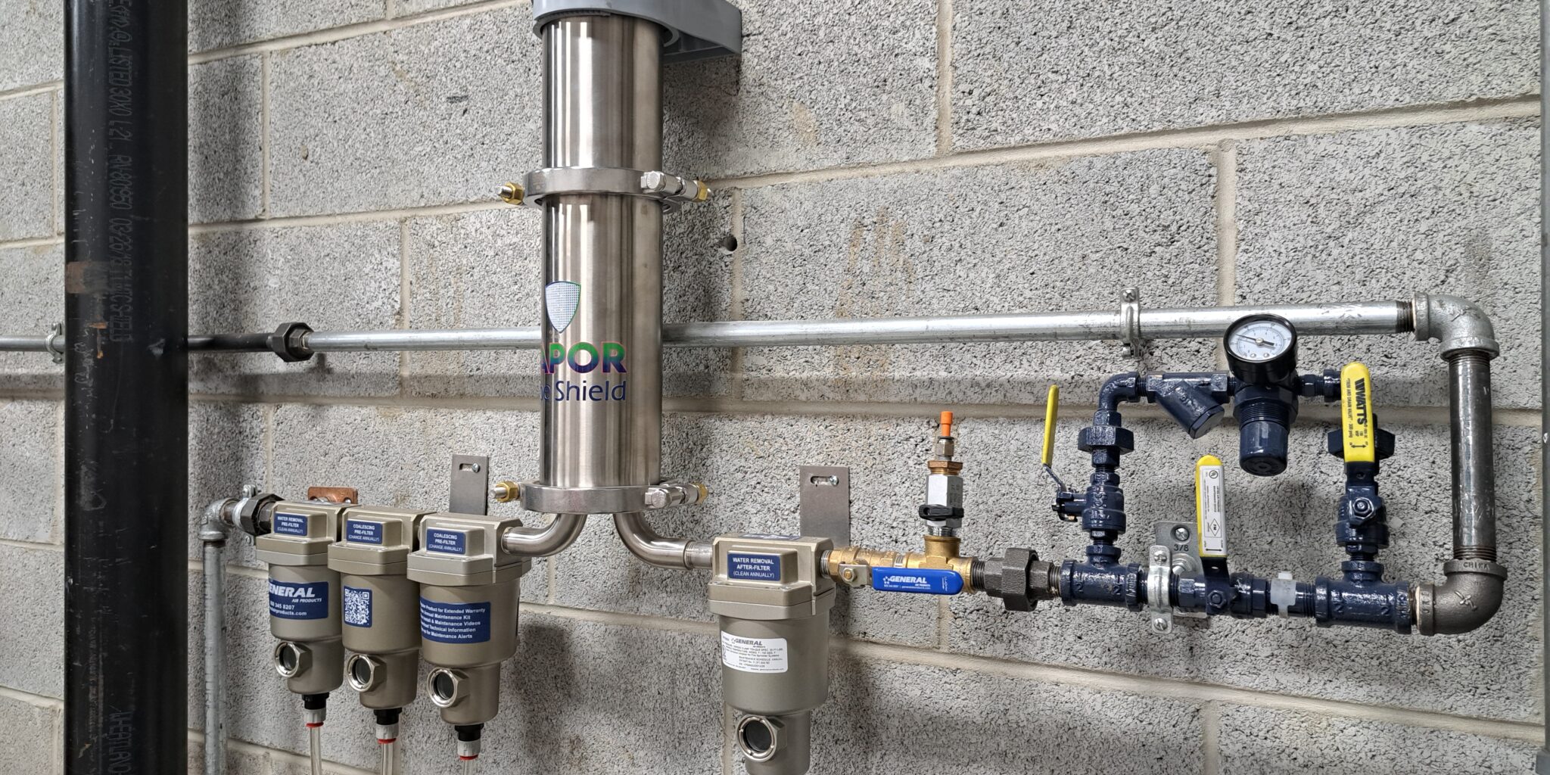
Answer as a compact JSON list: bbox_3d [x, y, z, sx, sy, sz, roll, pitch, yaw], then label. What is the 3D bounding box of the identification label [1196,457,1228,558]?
[{"bbox_3d":[0.274,0.075,0.673,0.017,0.061,0.006,-2,-4,27],"label":"identification label"}]

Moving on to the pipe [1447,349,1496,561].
[{"bbox_3d":[0.421,0.041,0.648,0.021,0.131,0.021,0,-12,27],"label":"pipe"}]

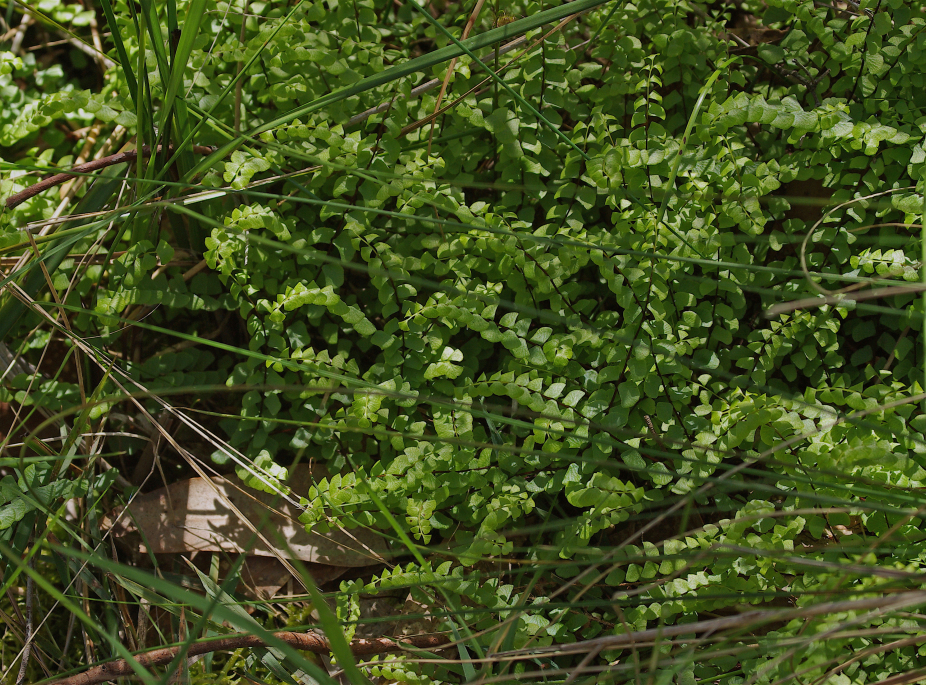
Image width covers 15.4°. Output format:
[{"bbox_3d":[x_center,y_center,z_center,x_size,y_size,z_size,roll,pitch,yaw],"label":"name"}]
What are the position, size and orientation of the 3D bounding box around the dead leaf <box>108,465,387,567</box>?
[{"bbox_3d":[-0.094,0.075,1.480,0.126,0.014,0.052,2,50,2],"label":"dead leaf"}]

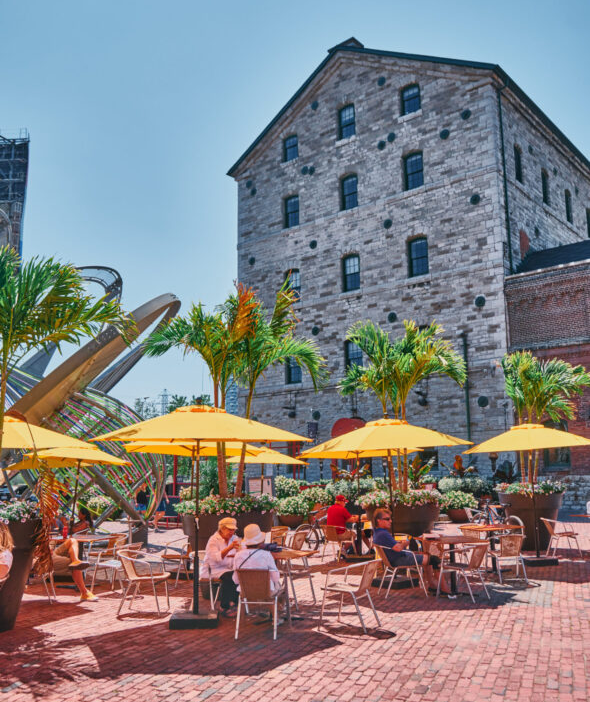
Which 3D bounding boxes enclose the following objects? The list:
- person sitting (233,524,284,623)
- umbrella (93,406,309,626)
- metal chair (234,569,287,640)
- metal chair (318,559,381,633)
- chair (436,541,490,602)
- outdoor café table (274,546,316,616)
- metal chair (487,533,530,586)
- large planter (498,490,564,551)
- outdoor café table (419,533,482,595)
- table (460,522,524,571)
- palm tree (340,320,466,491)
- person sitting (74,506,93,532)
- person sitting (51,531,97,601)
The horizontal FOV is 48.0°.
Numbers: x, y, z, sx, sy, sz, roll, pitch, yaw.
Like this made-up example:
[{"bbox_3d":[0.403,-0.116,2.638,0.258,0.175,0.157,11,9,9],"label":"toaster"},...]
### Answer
[{"bbox_3d":[-0.398,2.551,7.578,0.570,1.190,0.780,-3,-11,10],"label":"person sitting"},{"bbox_3d":[-1.194,1.958,8.161,2.720,2.620,2.500,-2,-11,6],"label":"umbrella"},{"bbox_3d":[-0.388,2.760,7.404,0.550,0.740,0.570,-2,-10,7],"label":"metal chair"},{"bbox_3d":[0.632,2.774,7.581,0.570,0.730,0.560,-7,-13,29],"label":"metal chair"},{"bbox_3d":[2.369,3.097,9.378,0.560,0.740,0.570,10,-16,-43],"label":"chair"},{"bbox_3d":[-0.275,2.852,7.989,0.810,0.750,0.810,-5,-10,25],"label":"outdoor café table"},{"bbox_3d":[3.501,3.387,10.927,0.560,0.740,0.570,-1,-11,-2],"label":"metal chair"},{"bbox_3d":[5.443,3.942,15.355,1.500,1.320,1.500,-5,-12,17],"label":"large planter"},{"bbox_3d":[2.195,3.028,9.271,0.770,0.745,0.770,5,-11,-31],"label":"outdoor café table"},{"bbox_3d":[3.286,3.308,11.034,0.790,0.740,0.790,1,-10,-9],"label":"table"},{"bbox_3d":[2.681,1.403,17.347,3.000,4.500,2.900,-1,-10,0],"label":"palm tree"},{"bbox_3d":[-3.498,3.153,10.817,0.800,1.170,0.520,8,-14,-41],"label":"person sitting"},{"bbox_3d":[-3.349,2.991,9.675,0.900,1.260,0.520,1,-11,-9],"label":"person sitting"}]

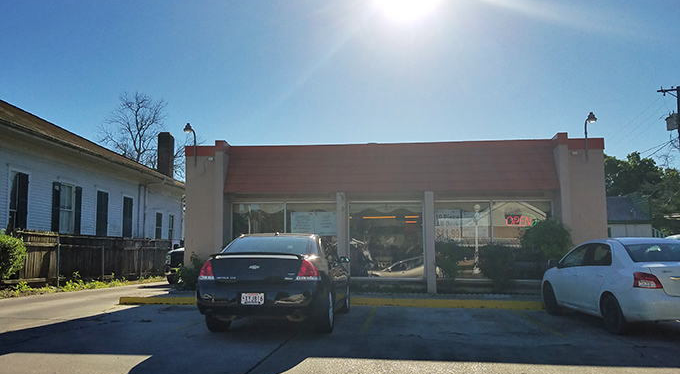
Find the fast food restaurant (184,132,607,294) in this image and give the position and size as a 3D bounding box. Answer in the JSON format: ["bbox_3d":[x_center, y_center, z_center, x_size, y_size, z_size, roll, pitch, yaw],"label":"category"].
[{"bbox_3d":[1.708,1.336,17.403,10.790,3.930,10.000,-1,-7,6],"label":"fast food restaurant"}]

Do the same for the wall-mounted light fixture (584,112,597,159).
[{"bbox_3d":[6.167,-1.243,12.573,0.280,1.150,0.580,-1,-7,6],"label":"wall-mounted light fixture"}]

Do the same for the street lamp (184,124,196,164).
[{"bbox_3d":[-3.962,-1.139,13.533,0.280,1.130,0.580,-1,-7,6],"label":"street lamp"}]

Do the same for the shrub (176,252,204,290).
[{"bbox_3d":[-3.820,2.188,13.226,0.900,1.000,0.800,-1,-7,6],"label":"shrub"}]

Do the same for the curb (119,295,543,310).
[{"bbox_3d":[-0.260,2.489,10.971,9.300,0.170,0.220,0,-7,5],"label":"curb"}]

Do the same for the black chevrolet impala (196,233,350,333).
[{"bbox_3d":[-0.867,1.555,8.920,1.870,1.490,5.090,0,-7,5],"label":"black chevrolet impala"}]

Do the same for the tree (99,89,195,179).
[{"bbox_3d":[-13.978,-0.658,36.381,7.200,12.850,7.000,0,-7,0],"label":"tree"}]

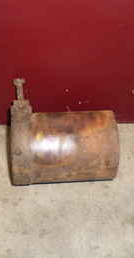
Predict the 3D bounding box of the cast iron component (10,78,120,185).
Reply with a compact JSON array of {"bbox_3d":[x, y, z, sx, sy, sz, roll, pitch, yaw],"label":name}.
[{"bbox_3d":[-0.005,0.011,0.513,0.146,0.133,0.111,-3,40,-3],"label":"cast iron component"}]

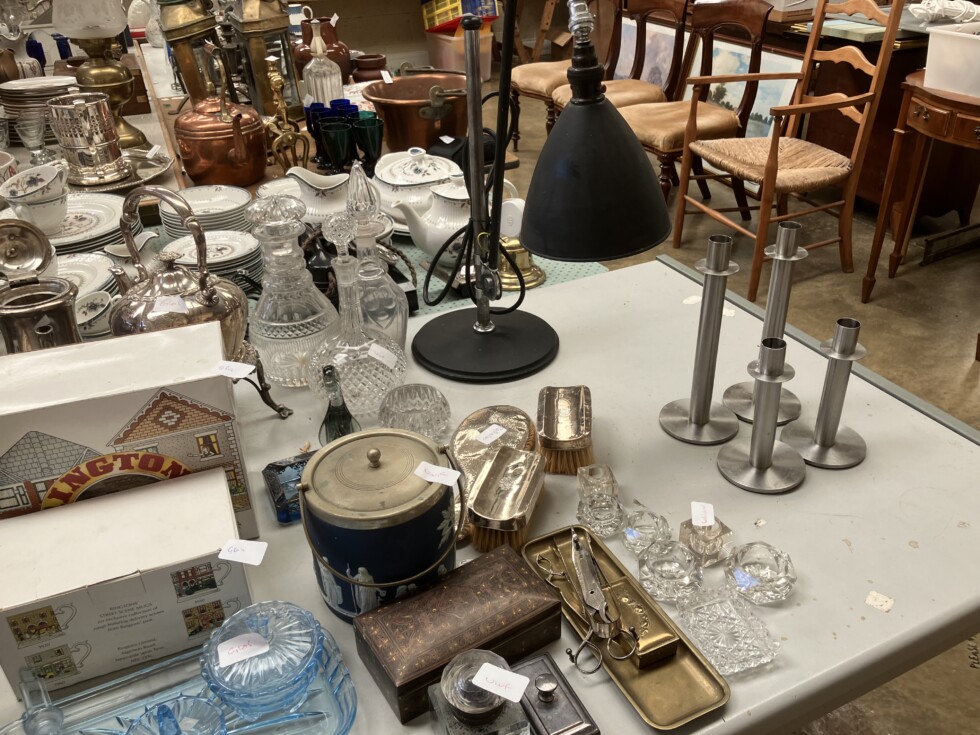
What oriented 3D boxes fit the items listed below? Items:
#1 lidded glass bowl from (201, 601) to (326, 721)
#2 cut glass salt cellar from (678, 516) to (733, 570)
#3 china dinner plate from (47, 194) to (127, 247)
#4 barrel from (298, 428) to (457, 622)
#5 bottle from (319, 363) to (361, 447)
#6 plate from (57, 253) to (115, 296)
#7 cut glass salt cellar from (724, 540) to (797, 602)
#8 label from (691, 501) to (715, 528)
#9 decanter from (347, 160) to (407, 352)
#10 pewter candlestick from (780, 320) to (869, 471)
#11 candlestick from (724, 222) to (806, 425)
[{"bbox_3d":[-0.178,0.225,0.628,0.094,0.077,0.094,-1,31,1],"label":"lidded glass bowl"},{"bbox_3d":[0.209,0.167,0.769,0.035,0.029,0.035,-16,34,-23],"label":"cut glass salt cellar"},{"bbox_3d":[-0.815,-0.269,1.496,0.272,0.025,0.272,-2,31,1],"label":"china dinner plate"},{"bbox_3d":[-0.095,0.137,0.712,0.138,0.156,0.134,-1,31,1],"label":"barrel"},{"bbox_3d":[-0.176,0.045,0.902,0.048,0.109,0.043,-2,31,0],"label":"bottle"},{"bbox_3d":[-0.719,-0.135,1.291,0.207,0.023,0.207,-1,31,1],"label":"plate"},{"bbox_3d":[0.259,0.197,0.763,0.066,0.024,0.066,-3,31,0],"label":"cut glass salt cellar"},{"bbox_3d":[0.207,0.143,0.770,0.021,0.001,0.037,3,31,9],"label":"label"},{"bbox_3d":[-0.161,-0.139,1.092,0.088,0.291,0.088,-3,31,0],"label":"decanter"},{"bbox_3d":[0.378,0.019,0.867,0.092,0.155,0.092,-2,31,0],"label":"pewter candlestick"},{"bbox_3d":[0.345,-0.057,0.959,0.097,0.244,0.097,-3,31,0],"label":"candlestick"}]

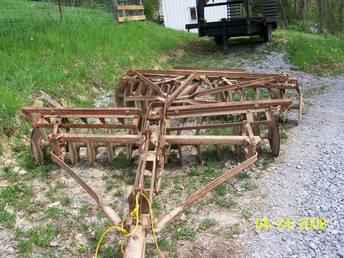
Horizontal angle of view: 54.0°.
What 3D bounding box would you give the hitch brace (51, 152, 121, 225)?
[{"bbox_3d":[-0.718,0.419,2.647,0.065,0.060,1.196,-16,27,-35],"label":"hitch brace"}]

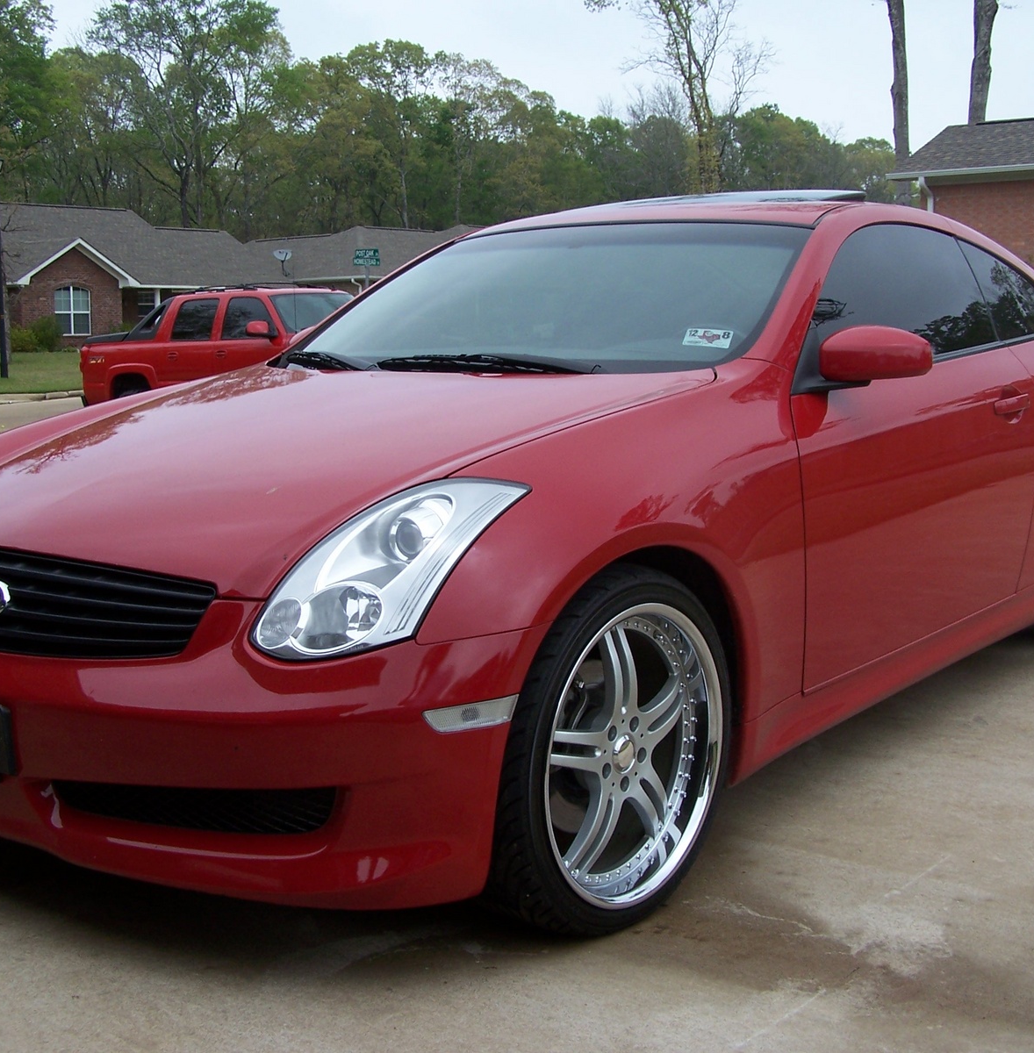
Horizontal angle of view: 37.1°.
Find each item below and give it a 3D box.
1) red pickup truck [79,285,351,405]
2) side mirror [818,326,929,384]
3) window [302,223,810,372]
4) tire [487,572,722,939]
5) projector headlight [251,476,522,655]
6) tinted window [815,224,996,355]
[{"bbox_3d":[-2.778,-1.843,18.021,5.630,1.880,2.020,7,12,43],"label":"red pickup truck"},{"bbox_3d":[0.777,-0.378,3.349,0.220,0.130,0.140,5,11,38],"label":"side mirror"},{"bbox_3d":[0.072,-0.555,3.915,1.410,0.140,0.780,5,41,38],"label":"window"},{"bbox_3d":[0.138,0.408,2.877,0.245,0.660,0.660,5,11,38],"label":"tire"},{"bbox_3d":[-0.215,0.075,2.522,0.310,0.260,0.420,5,11,38],"label":"projector headlight"},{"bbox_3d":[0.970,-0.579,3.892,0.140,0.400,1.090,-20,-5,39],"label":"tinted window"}]

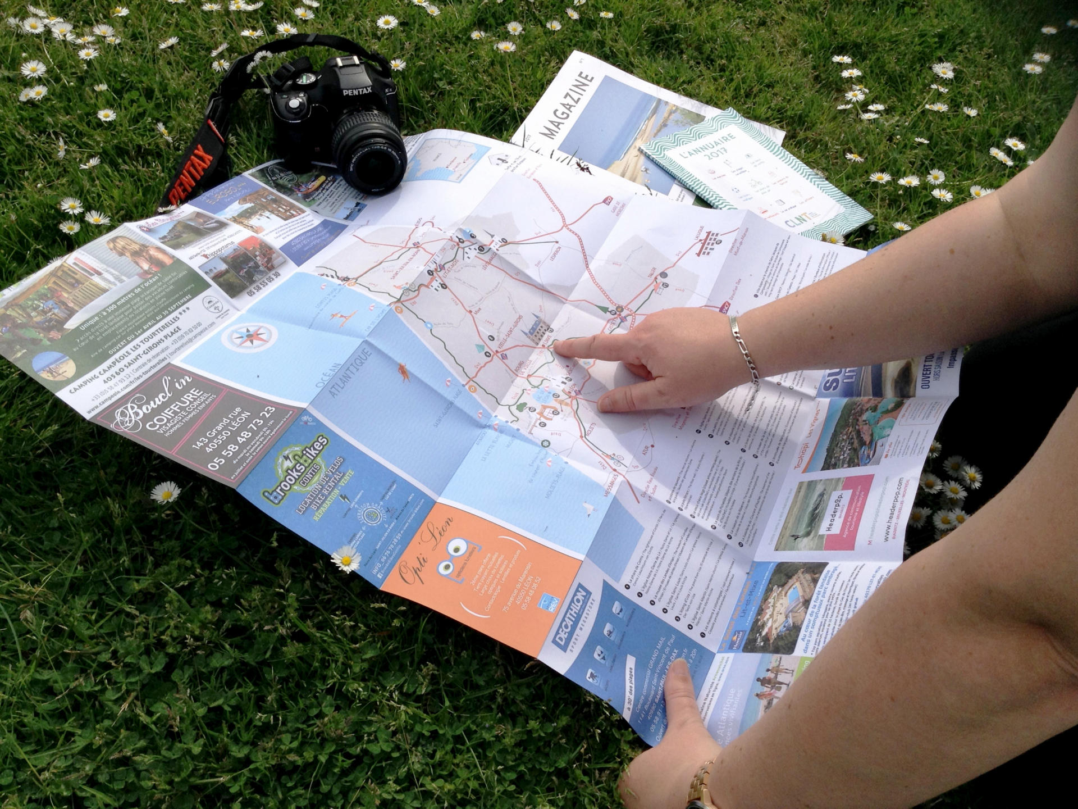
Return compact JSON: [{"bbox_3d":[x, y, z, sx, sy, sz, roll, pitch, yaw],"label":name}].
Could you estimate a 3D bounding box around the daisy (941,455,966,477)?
[{"bbox_3d":[0.349,0.052,0.866,0.021,0.009,0.021,3,57,-4],"label":"daisy"}]

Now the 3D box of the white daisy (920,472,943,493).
[{"bbox_3d":[0.320,0.064,0.839,0.021,0.009,0.021,4,54,-6],"label":"white daisy"}]

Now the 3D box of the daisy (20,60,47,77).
[{"bbox_3d":[-0.482,-0.320,0.981,0.025,0.010,0.025,9,60,-11],"label":"daisy"}]

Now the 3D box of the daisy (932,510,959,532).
[{"bbox_3d":[0.322,0.092,0.815,0.021,0.009,0.021,2,58,-2],"label":"daisy"}]

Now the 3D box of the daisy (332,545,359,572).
[{"bbox_3d":[-0.132,0.106,0.702,0.021,0.010,0.021,6,58,-8],"label":"daisy"}]

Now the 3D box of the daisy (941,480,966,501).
[{"bbox_3d":[0.336,0.070,0.832,0.021,0.009,0.021,4,54,-5],"label":"daisy"}]

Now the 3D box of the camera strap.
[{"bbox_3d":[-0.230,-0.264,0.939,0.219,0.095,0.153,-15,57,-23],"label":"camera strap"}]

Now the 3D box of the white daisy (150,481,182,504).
[{"bbox_3d":[-0.262,0.062,0.724,0.022,0.010,0.022,6,51,-8],"label":"white daisy"}]

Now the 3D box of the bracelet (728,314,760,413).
[{"bbox_3d":[0.167,-0.038,0.833,0.020,0.056,0.063,-7,54,-17],"label":"bracelet"}]

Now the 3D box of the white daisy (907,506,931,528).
[{"bbox_3d":[0.304,0.090,0.823,0.021,0.009,0.021,2,58,-2],"label":"white daisy"}]

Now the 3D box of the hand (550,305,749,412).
[{"bbox_3d":[0.094,-0.041,0.827,0.161,0.062,0.092,2,51,0],"label":"hand"}]

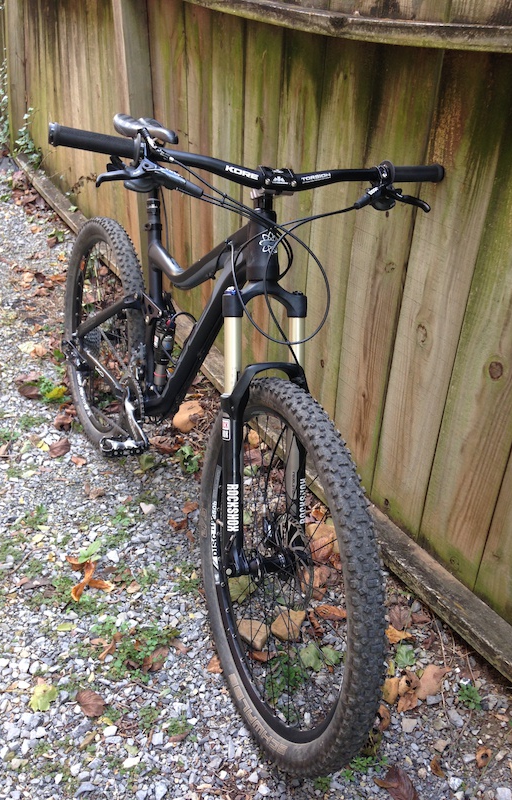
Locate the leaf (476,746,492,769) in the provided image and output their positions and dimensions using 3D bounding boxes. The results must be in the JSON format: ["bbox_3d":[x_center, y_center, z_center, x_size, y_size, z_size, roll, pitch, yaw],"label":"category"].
[{"bbox_3d":[0.438,0.684,1.460,0.031,0.013,0.038,15,31,22],"label":"leaf"}]

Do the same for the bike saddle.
[{"bbox_3d":[-0.246,-0.642,1.818,0.138,0.058,0.270,-4,24,-27],"label":"bike saddle"}]

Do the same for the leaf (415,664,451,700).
[{"bbox_3d":[0.377,0.601,1.631,0.047,0.020,0.100,22,36,32],"label":"leaf"}]

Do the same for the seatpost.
[{"bbox_3d":[-0.250,-0.372,1.904,0.036,0.285,0.036,-4,8,-28],"label":"seatpost"}]

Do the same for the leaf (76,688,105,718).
[{"bbox_3d":[-0.348,0.635,1.604,0.042,0.014,0.071,-19,36,-35],"label":"leaf"}]

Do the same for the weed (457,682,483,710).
[{"bbox_3d":[0.468,0.646,1.665,0.051,0.030,0.056,8,29,7],"label":"weed"}]

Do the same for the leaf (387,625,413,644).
[{"bbox_3d":[0.326,0.534,1.750,0.050,0.020,0.045,-10,31,-17],"label":"leaf"}]

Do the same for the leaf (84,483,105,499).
[{"bbox_3d":[-0.480,0.264,2.244,0.045,0.022,0.066,-19,37,-35],"label":"leaf"}]

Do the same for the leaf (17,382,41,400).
[{"bbox_3d":[-0.825,-0.033,2.774,0.079,0.025,0.096,-11,32,-19],"label":"leaf"}]

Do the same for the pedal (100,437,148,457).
[{"bbox_3d":[-0.305,0.105,1.745,0.094,0.030,0.078,-4,16,-27],"label":"pedal"}]

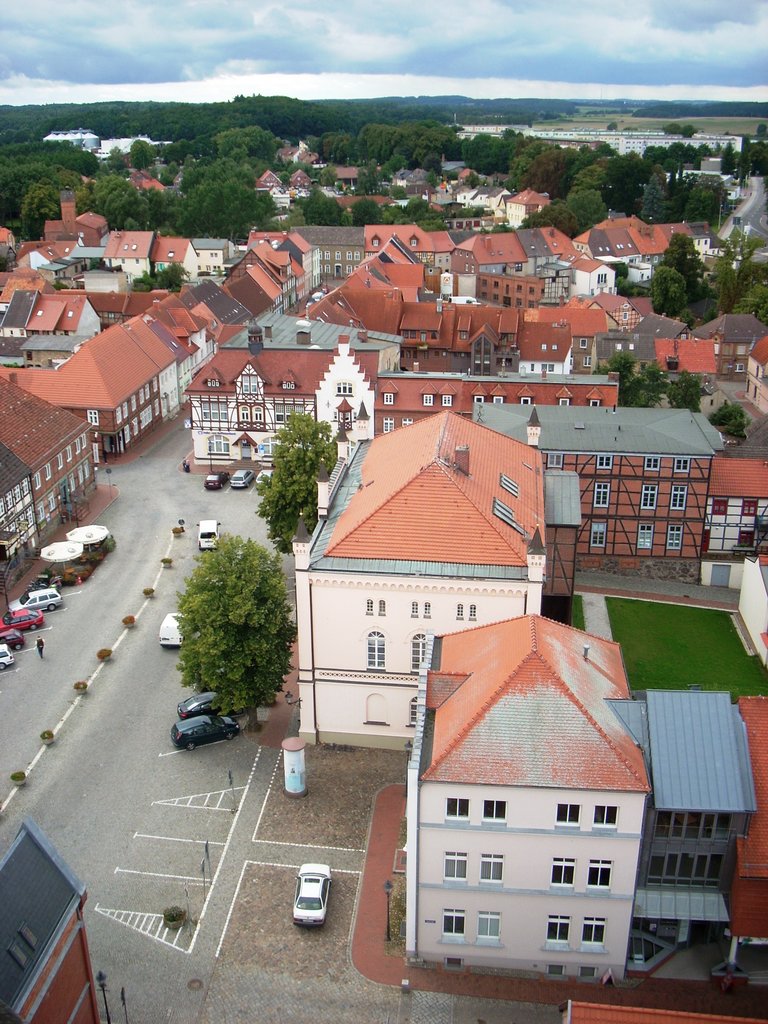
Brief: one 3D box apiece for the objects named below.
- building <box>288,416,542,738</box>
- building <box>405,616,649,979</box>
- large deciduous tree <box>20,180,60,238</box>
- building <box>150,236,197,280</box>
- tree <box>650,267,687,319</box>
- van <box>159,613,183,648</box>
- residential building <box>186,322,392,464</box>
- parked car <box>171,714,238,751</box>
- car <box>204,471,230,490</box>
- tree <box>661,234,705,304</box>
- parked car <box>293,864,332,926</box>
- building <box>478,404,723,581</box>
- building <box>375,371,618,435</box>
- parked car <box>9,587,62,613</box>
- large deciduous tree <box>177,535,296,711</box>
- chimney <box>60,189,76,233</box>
[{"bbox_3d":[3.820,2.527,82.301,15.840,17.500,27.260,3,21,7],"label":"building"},{"bbox_3d":[7.389,13.107,58.605,11.240,15.000,14.690,2,21,5],"label":"building"},{"bbox_3d":[-97.148,-84.599,308.265,11.300,16.000,11.300,0,21,0],"label":"large deciduous tree"},{"bbox_3d":[-47.300,-57.302,247.866,7.970,8.700,7.530,5,22,13],"label":"building"},{"bbox_3d":[50.400,-37.629,193.553,6.400,11.500,6.400,0,21,0],"label":"tree"},{"bbox_3d":[-16.393,9.110,87.058,1.740,1.830,4.200,2,21,6],"label":"van"},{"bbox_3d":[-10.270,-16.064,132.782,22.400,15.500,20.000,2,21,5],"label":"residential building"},{"bbox_3d":[-11.750,14.302,72.300,4.350,1.550,1.800,-9,22,-22],"label":"parked car"},{"bbox_3d":[-18.321,-3.892,120.981,1.700,1.420,4.400,3,22,8],"label":"car"},{"bbox_3d":[60.477,-49.162,221.817,8.545,13.780,8.545,0,21,0],"label":"tree"},{"bbox_3d":[-3.801,20.259,58.971,1.700,1.420,4.380,0,21,1],"label":"parked car"},{"bbox_3d":[18.480,-2.587,103.179,21.000,12.600,15.000,2,21,6],"label":"building"},{"bbox_3d":[12.994,-11.271,127.406,26.600,10.400,9.000,1,21,4],"label":"building"},{"bbox_3d":[-29.027,7.517,90.326,4.400,1.490,1.740,-14,25,-32],"label":"parked car"},{"bbox_3d":[-9.495,8.088,71.259,7.621,13.900,7.621,0,21,0],"label":"large deciduous tree"},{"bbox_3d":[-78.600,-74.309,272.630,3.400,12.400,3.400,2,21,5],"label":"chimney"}]

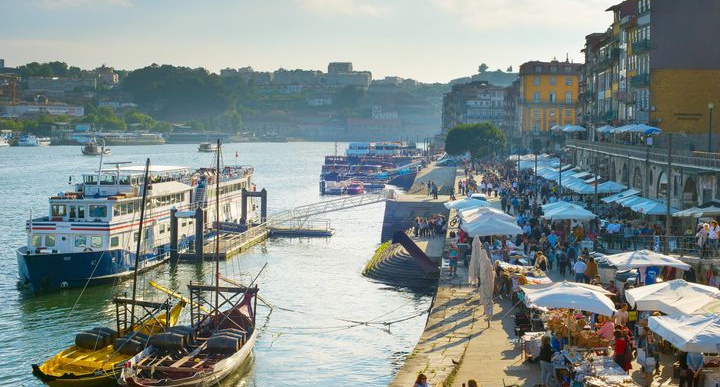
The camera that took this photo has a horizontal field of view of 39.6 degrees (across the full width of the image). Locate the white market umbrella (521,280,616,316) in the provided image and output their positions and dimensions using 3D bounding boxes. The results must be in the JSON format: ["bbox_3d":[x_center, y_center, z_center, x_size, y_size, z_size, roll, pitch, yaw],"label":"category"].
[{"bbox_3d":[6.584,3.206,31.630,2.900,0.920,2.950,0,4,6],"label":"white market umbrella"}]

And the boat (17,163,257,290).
[{"bbox_3d":[-18.992,1.136,97.206,6.600,8.900,50.000,0,4,7],"label":"boat"}]

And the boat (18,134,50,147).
[{"bbox_3d":[-190.551,-30.503,585.000,20.000,6.500,5.500,2,4,30],"label":"boat"}]

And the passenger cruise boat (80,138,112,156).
[{"bbox_3d":[-95.107,-16.752,360.000,4.200,6.200,12.000,4,5,37],"label":"passenger cruise boat"}]

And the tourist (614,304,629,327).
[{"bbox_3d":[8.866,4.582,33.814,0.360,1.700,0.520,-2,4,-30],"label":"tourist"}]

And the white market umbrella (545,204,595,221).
[{"bbox_3d":[15.174,2.471,72.767,3.400,2.850,3.200,1,4,3],"label":"white market umbrella"}]

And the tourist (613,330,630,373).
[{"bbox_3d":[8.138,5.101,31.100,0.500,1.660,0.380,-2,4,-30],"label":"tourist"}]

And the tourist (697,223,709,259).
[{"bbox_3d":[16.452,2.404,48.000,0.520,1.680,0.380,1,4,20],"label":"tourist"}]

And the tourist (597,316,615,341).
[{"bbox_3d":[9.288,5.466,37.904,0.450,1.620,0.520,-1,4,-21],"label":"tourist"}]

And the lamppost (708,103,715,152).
[{"bbox_3d":[30.954,-5.620,88.000,0.500,4.750,0.500,-1,4,-17],"label":"lamppost"}]

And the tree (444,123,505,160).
[{"bbox_3d":[22.087,-9.092,191.095,11.800,9.200,11.500,0,4,7],"label":"tree"}]

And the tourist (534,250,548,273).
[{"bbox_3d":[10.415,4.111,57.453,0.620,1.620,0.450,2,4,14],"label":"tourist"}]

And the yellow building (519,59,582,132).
[{"bbox_3d":[47.072,-20.654,246.500,13.500,23.500,13.000,1,4,7],"label":"yellow building"}]

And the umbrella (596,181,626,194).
[{"bbox_3d":[22.077,0.564,89.500,3.100,2.900,3.100,0,4,6],"label":"umbrella"}]

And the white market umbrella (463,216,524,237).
[{"bbox_3d":[8.110,3.169,61.631,3.200,2.850,3.100,0,4,-3],"label":"white market umbrella"}]

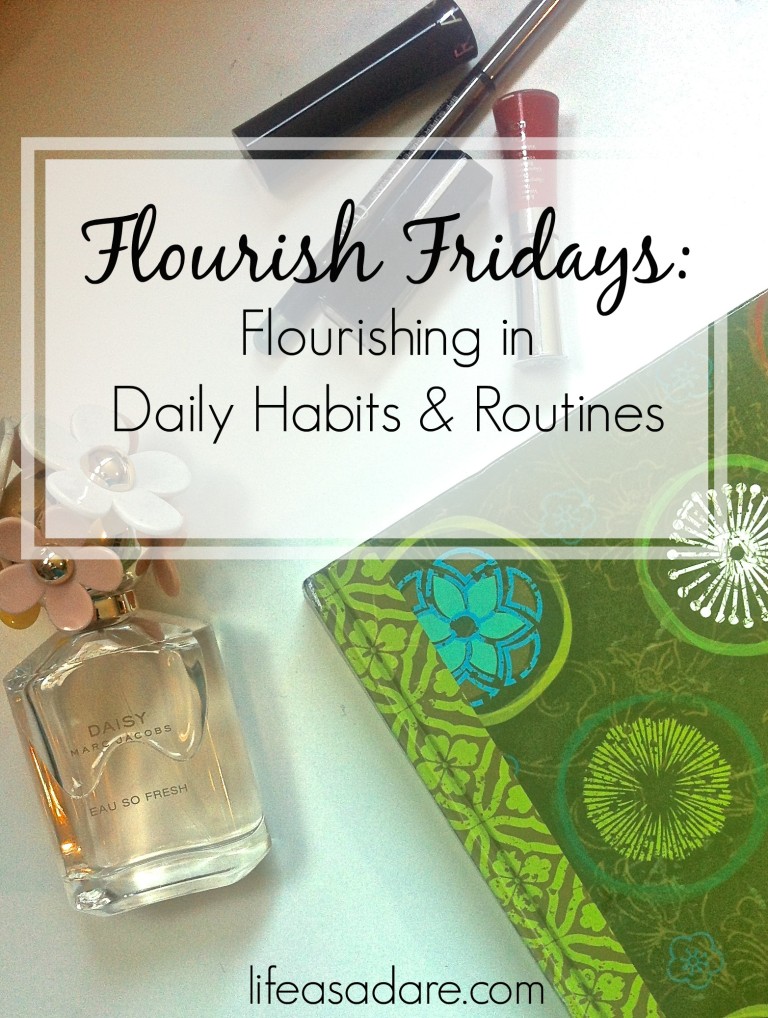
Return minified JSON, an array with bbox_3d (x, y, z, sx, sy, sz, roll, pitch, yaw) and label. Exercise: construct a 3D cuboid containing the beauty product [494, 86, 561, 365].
[{"bbox_3d":[0.046,-0.086,0.317,0.021,0.021,0.081,-3,87,1],"label":"beauty product"}]

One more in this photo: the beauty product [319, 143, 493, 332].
[{"bbox_3d":[0.007,-0.080,0.318,0.019,0.019,0.061,38,88,4],"label":"beauty product"}]

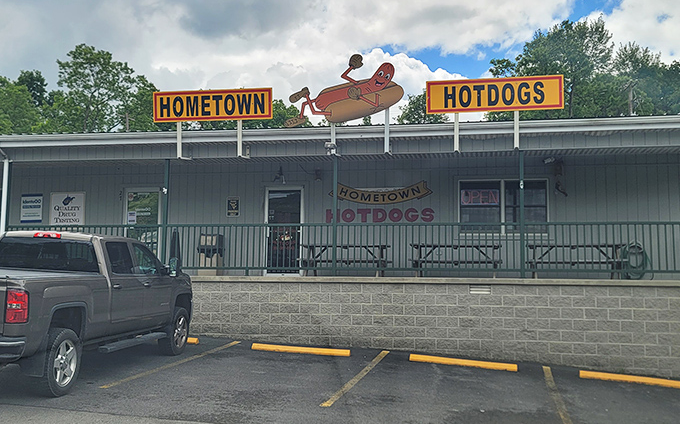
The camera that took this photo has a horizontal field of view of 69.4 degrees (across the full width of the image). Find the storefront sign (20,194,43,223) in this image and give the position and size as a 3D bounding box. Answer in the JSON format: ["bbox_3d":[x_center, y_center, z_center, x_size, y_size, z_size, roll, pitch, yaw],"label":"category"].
[{"bbox_3d":[-7.557,-0.074,12.060,0.585,0.705,0.040,0,-4,7],"label":"storefront sign"}]

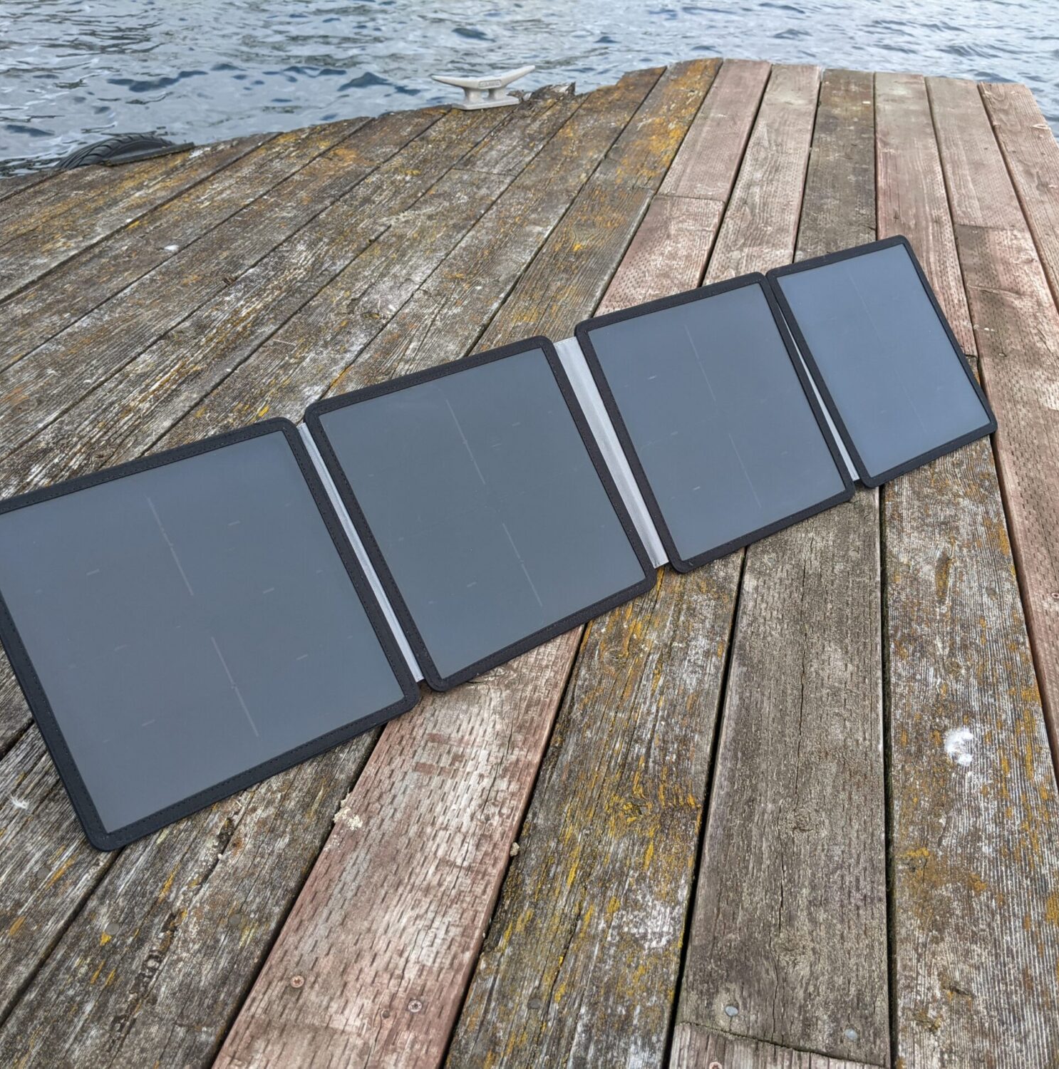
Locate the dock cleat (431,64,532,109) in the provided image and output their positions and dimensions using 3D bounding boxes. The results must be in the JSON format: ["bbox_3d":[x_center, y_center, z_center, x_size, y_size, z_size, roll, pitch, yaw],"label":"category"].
[{"bbox_3d":[-0.107,-1.114,2.769,0.294,0.081,0.067,-17,39,-26],"label":"dock cleat"}]

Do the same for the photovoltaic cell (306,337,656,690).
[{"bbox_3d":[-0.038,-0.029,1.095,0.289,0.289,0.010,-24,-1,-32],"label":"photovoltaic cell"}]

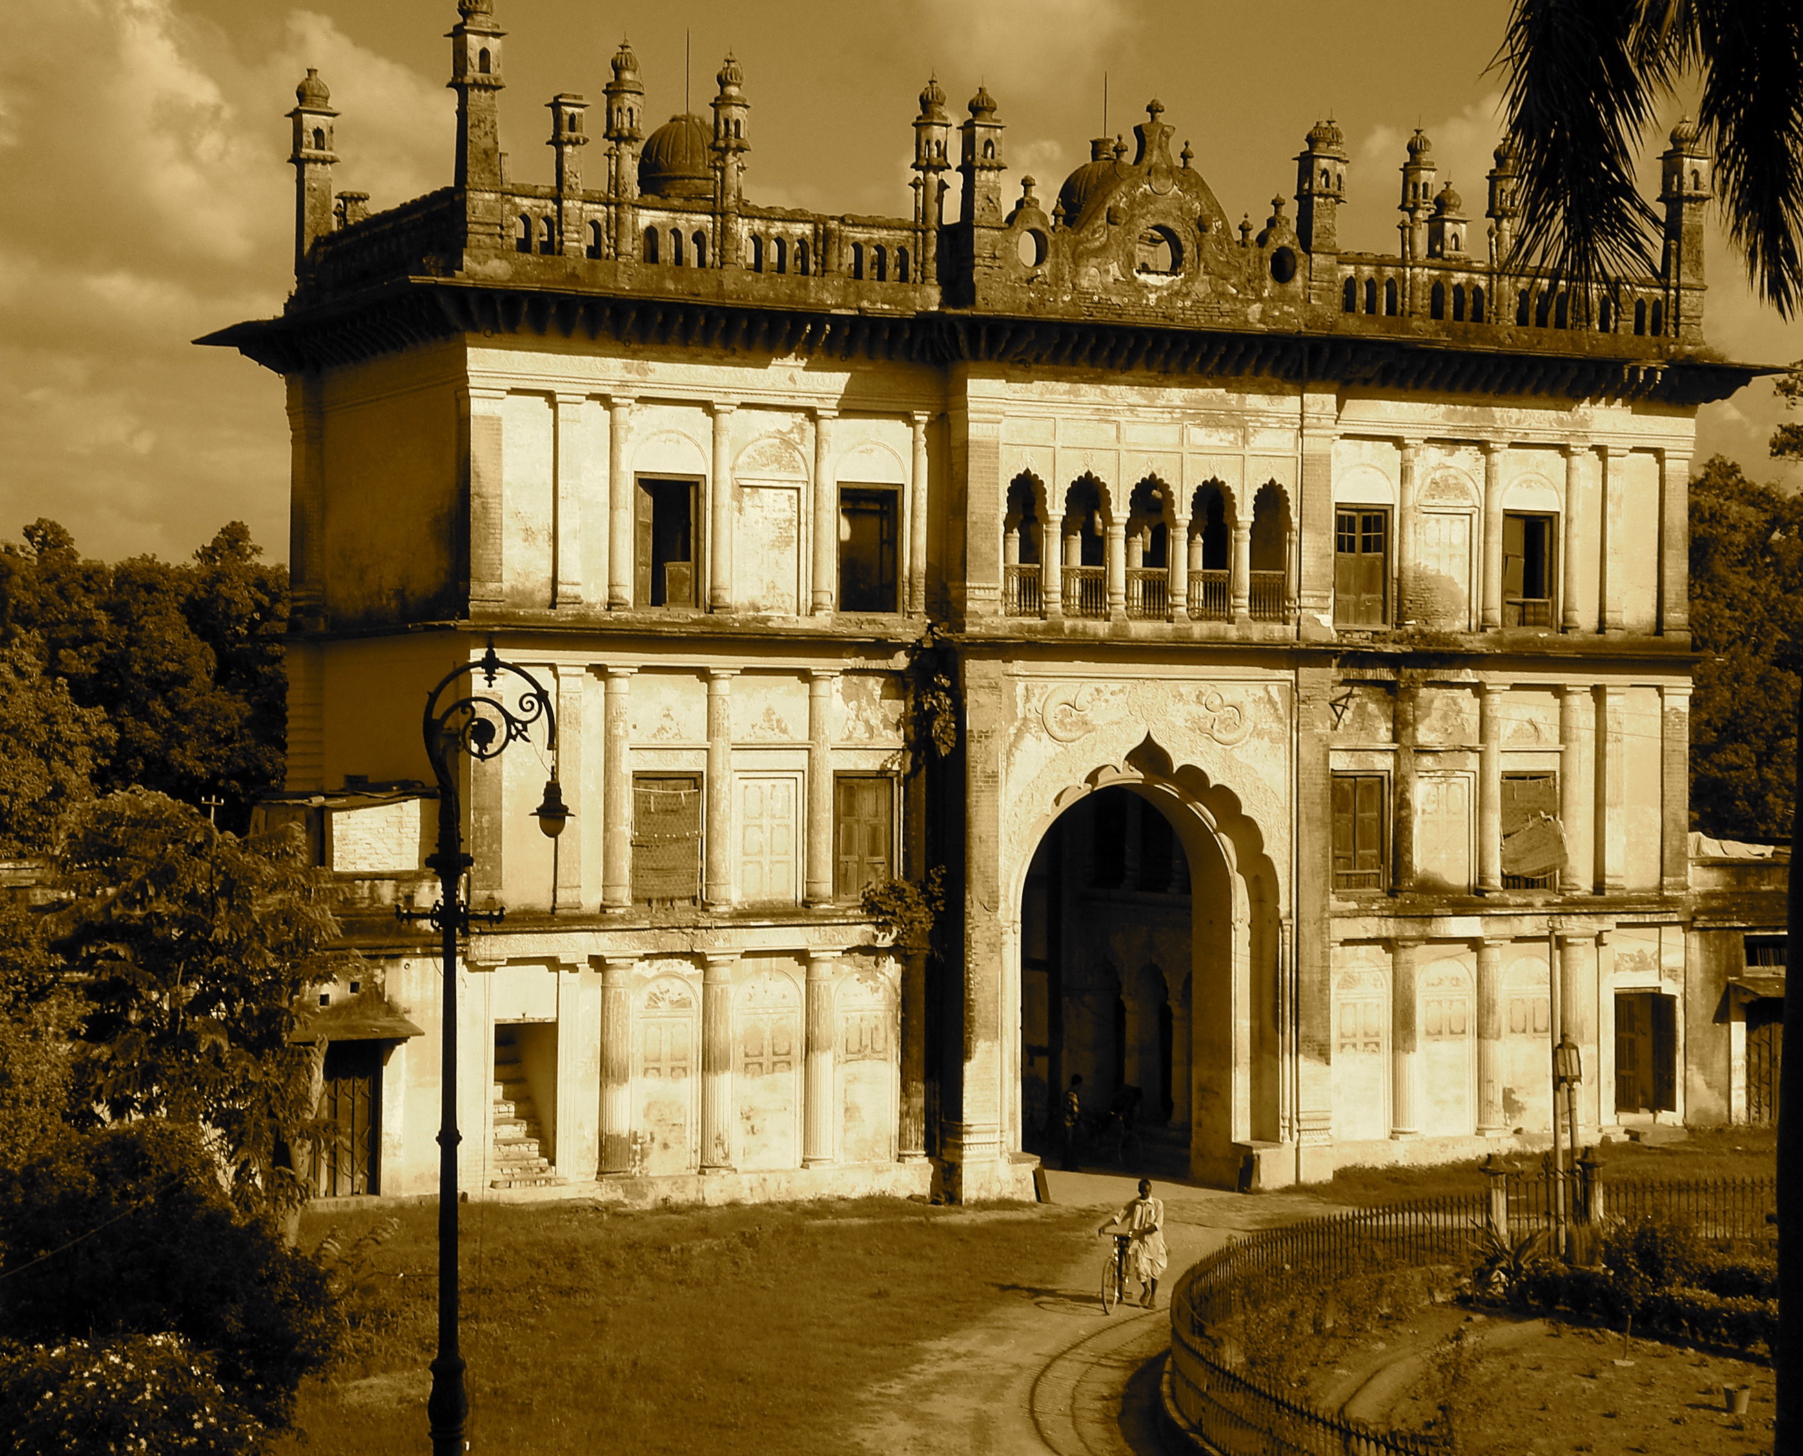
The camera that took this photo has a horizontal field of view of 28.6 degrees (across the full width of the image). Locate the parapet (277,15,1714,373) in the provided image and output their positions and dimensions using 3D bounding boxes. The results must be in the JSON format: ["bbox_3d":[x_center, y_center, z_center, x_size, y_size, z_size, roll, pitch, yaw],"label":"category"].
[{"bbox_3d":[2.080,-8.672,62.230,23.800,3.990,10.200,0,0,-26],"label":"parapet"}]

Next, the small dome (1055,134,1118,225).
[{"bbox_3d":[3.811,-10.234,66.500,1.720,1.770,1.720,0,-1,0],"label":"small dome"}]

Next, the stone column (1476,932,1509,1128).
[{"bbox_3d":[10.191,5.311,60.951,0.500,3.380,0.500,0,-1,0],"label":"stone column"}]

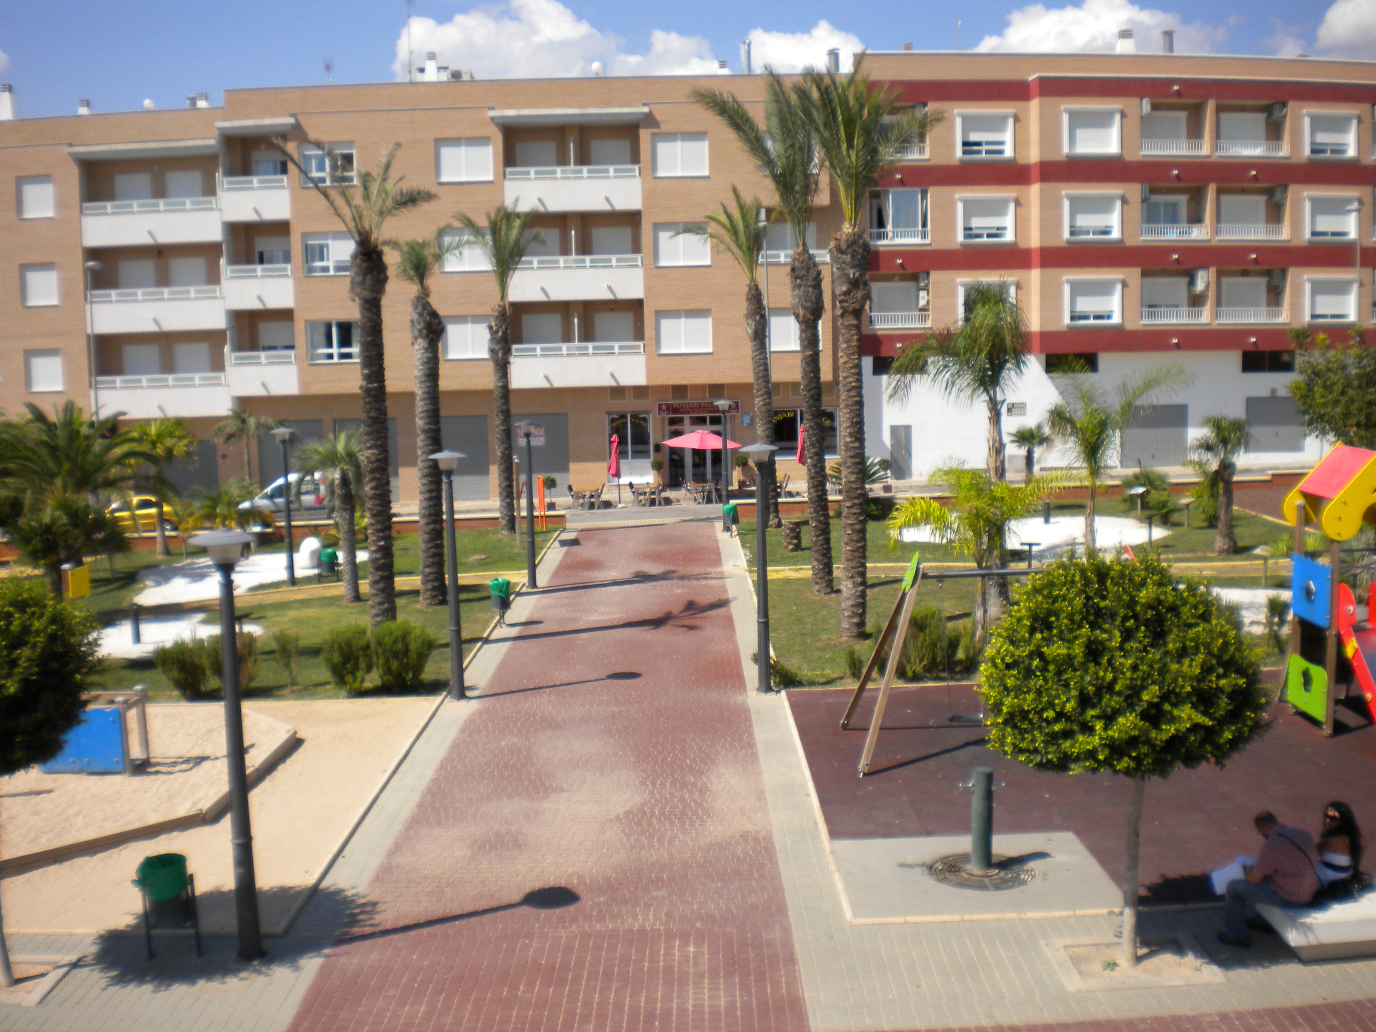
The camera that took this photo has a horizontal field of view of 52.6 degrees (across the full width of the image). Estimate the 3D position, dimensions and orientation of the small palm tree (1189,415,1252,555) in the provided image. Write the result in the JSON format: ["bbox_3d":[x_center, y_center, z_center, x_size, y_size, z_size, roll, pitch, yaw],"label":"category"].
[{"bbox_3d":[12.761,-0.746,33.239,1.500,3.300,1.500,-1,7,0],"label":"small palm tree"}]

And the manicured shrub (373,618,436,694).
[{"bbox_3d":[-4.297,2.080,21.111,1.014,1.030,1.014,-1,7,0],"label":"manicured shrub"}]

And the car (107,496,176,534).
[{"bbox_3d":[-18.224,0.001,44.459,3.800,1.370,1.650,-1,5,0],"label":"car"}]

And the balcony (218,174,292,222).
[{"bbox_3d":[-14.873,-10.973,48.381,2.471,1.549,1.300,-1,7,-1],"label":"balcony"}]

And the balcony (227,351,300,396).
[{"bbox_3d":[-14.835,-5.069,49.246,2.420,1.500,1.300,-1,7,0],"label":"balcony"}]

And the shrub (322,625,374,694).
[{"bbox_3d":[-5.331,2.224,21.900,0.820,1.020,0.820,-1,5,0],"label":"shrub"}]

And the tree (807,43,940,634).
[{"bbox_3d":[3.194,-2.851,24.246,2.350,9.900,2.350,-1,5,0],"label":"tree"}]

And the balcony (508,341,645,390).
[{"bbox_3d":[-3.853,-5.401,49.547,4.742,1.549,1.300,-1,7,-1],"label":"balcony"}]

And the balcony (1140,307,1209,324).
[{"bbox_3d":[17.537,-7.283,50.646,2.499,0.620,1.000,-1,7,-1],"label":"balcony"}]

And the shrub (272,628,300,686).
[{"bbox_3d":[-6.416,2.248,22.201,0.450,0.900,0.450,-1,5,0],"label":"shrub"}]

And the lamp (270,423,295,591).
[{"bbox_3d":[-9.041,-0.225,31.375,0.540,3.619,0.540,-1,6,0],"label":"lamp"}]

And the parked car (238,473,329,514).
[{"bbox_3d":[-12.674,-0.452,45.000,4.000,1.800,1.720,-3,7,-10],"label":"parked car"}]

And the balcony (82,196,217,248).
[{"bbox_3d":[-18.378,-10.137,48.266,4.765,1.564,1.300,-1,7,-1],"label":"balcony"}]

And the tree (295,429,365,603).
[{"bbox_3d":[-7.272,0.026,29.082,1.750,3.527,1.750,-1,6,0],"label":"tree"}]

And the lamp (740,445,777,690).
[{"bbox_3d":[1.056,0.795,21.109,0.560,3.790,0.560,-1,7,0],"label":"lamp"}]

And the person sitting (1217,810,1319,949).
[{"bbox_3d":[4.645,2.946,11.222,0.850,1.160,0.580,4,8,42],"label":"person sitting"}]

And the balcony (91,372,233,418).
[{"bbox_3d":[-18.041,-4.180,48.340,4.800,1.480,1.300,-1,6,0],"label":"balcony"}]

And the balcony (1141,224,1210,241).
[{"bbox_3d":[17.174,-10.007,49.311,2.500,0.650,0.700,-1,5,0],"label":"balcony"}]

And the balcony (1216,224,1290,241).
[{"bbox_3d":[20.269,-10.275,50.594,2.620,0.580,1.000,-2,7,-6],"label":"balcony"}]

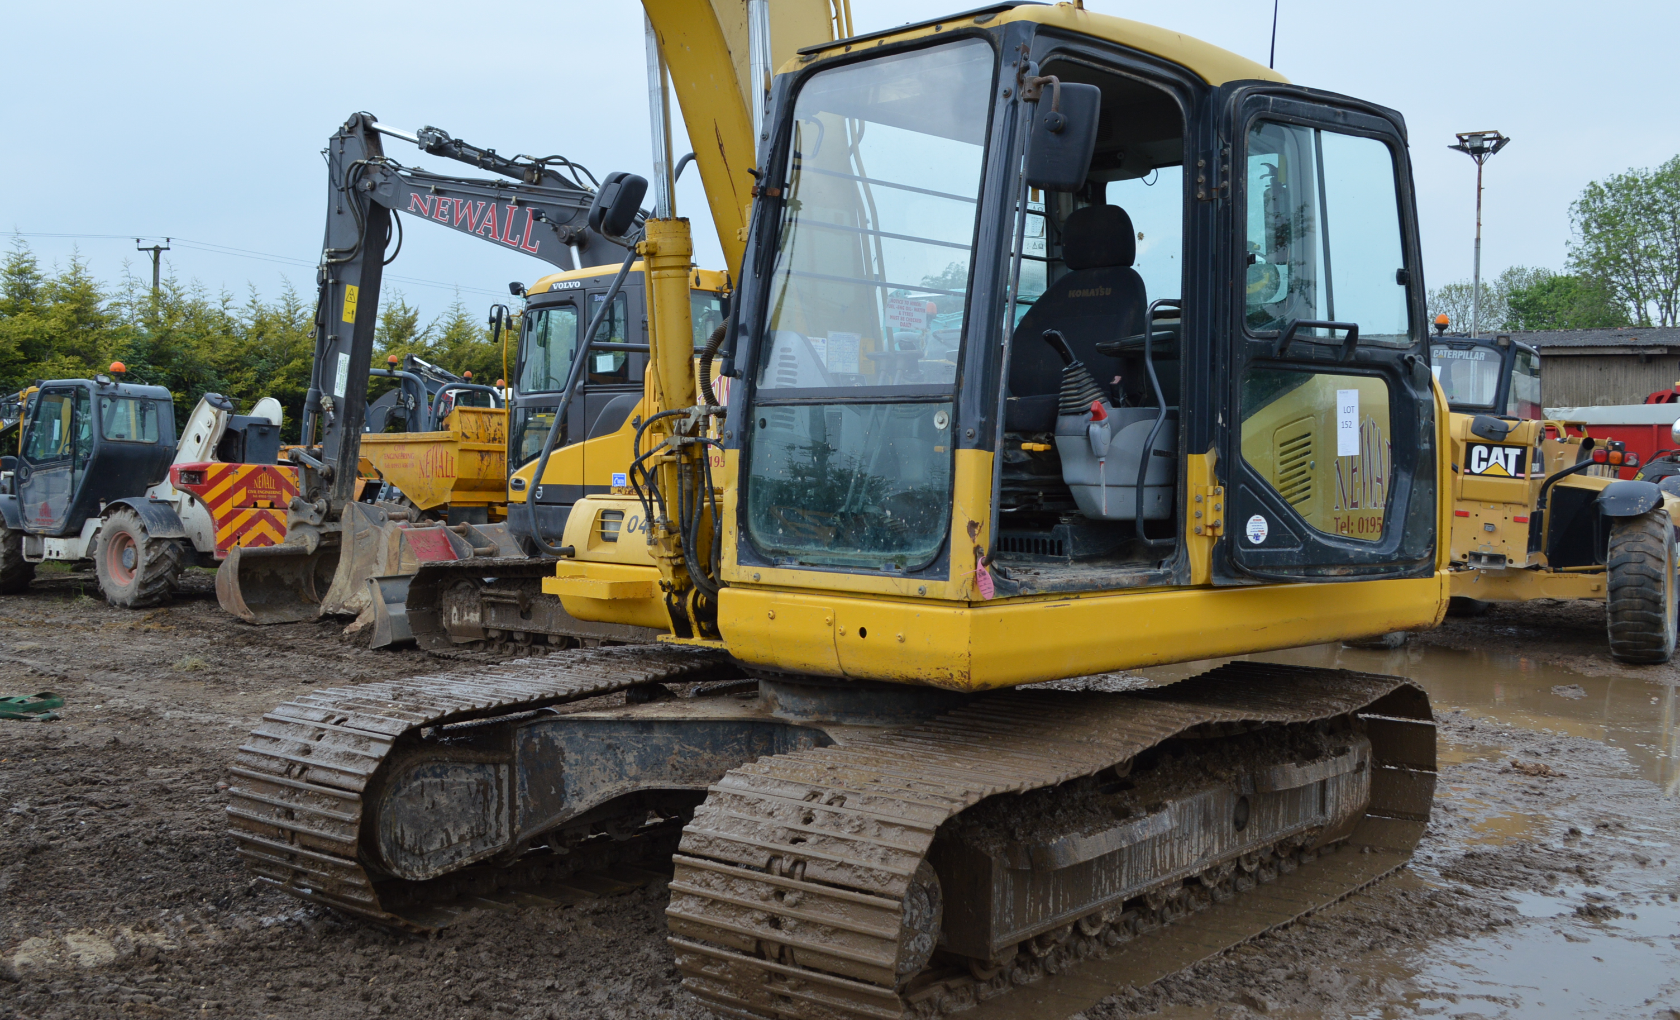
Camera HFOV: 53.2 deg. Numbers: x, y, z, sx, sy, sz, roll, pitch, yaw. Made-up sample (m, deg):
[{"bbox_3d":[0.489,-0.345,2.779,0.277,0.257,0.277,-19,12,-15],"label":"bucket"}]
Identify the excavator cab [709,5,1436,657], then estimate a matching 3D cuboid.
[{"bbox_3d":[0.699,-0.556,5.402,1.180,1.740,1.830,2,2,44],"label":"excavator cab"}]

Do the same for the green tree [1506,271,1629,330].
[{"bbox_3d":[23.854,-3.423,54.938,4.600,8.200,4.600,1,1,0],"label":"green tree"}]

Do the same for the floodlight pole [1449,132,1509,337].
[{"bbox_3d":[12.981,-3.358,33.938,1.200,8.600,1.200,1,1,0],"label":"floodlight pole"}]

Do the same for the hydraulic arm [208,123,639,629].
[{"bbox_3d":[-3.413,-1.287,15.071,5.300,4.700,1.200,2,1,36],"label":"hydraulic arm"}]

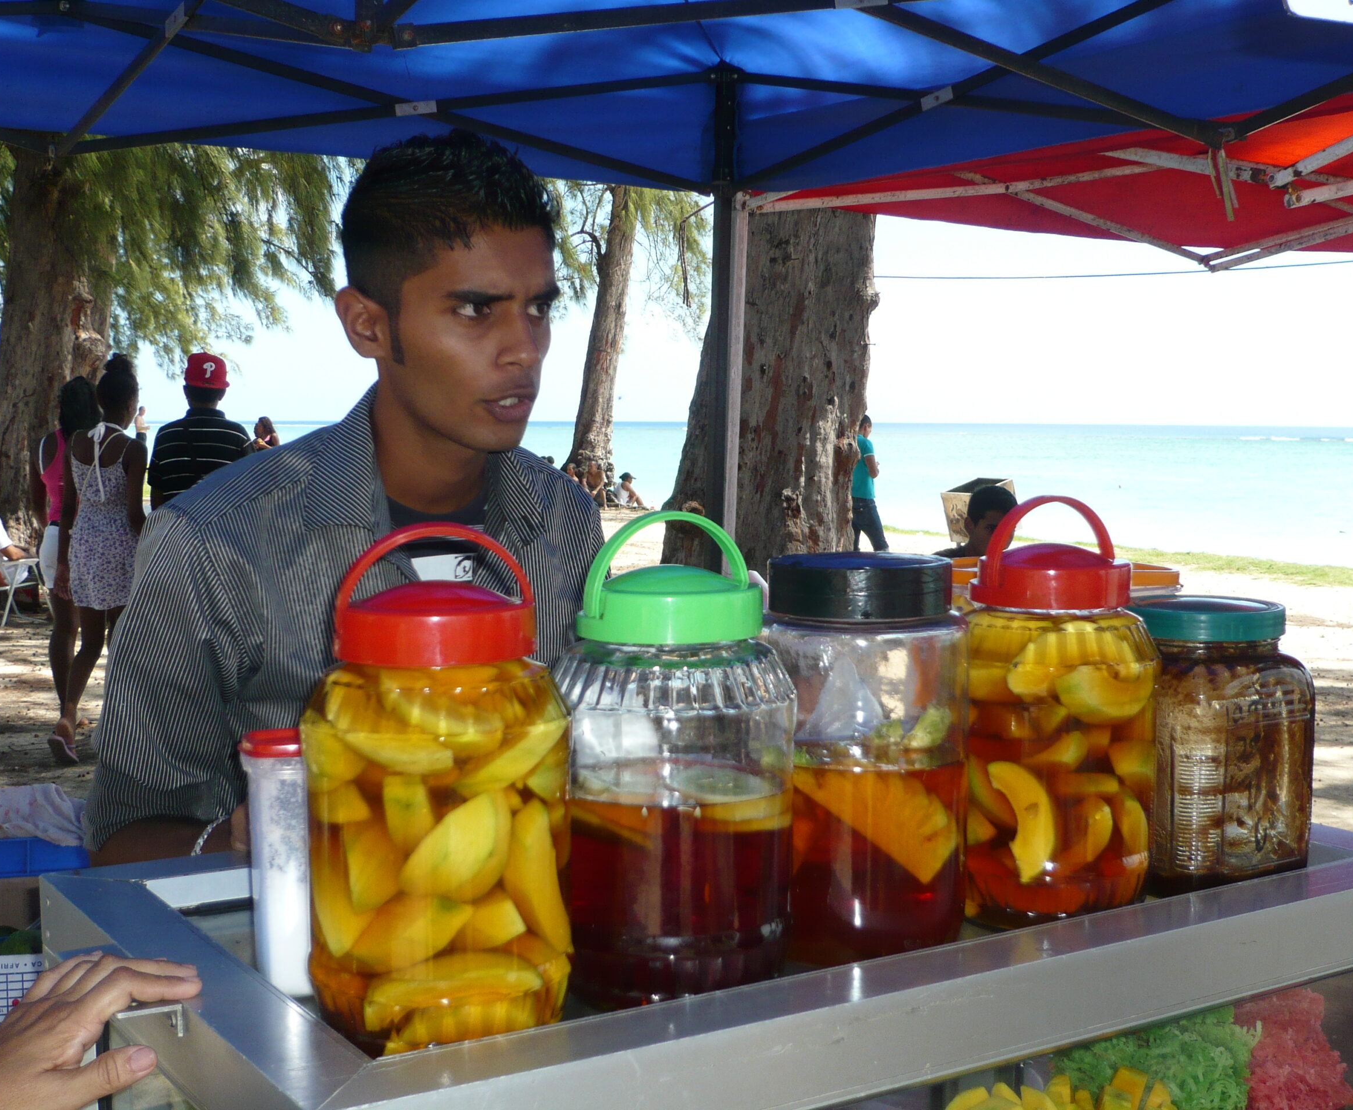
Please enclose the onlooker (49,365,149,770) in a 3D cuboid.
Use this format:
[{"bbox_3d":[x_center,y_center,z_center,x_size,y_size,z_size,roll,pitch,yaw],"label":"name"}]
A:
[{"bbox_3d":[-2.452,0.007,7.900,0.420,1.700,0.480,1,4,7],"label":"onlooker"}]

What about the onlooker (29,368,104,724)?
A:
[{"bbox_3d":[-2.864,-0.014,8.650,0.420,1.640,0.420,1,4,5],"label":"onlooker"}]

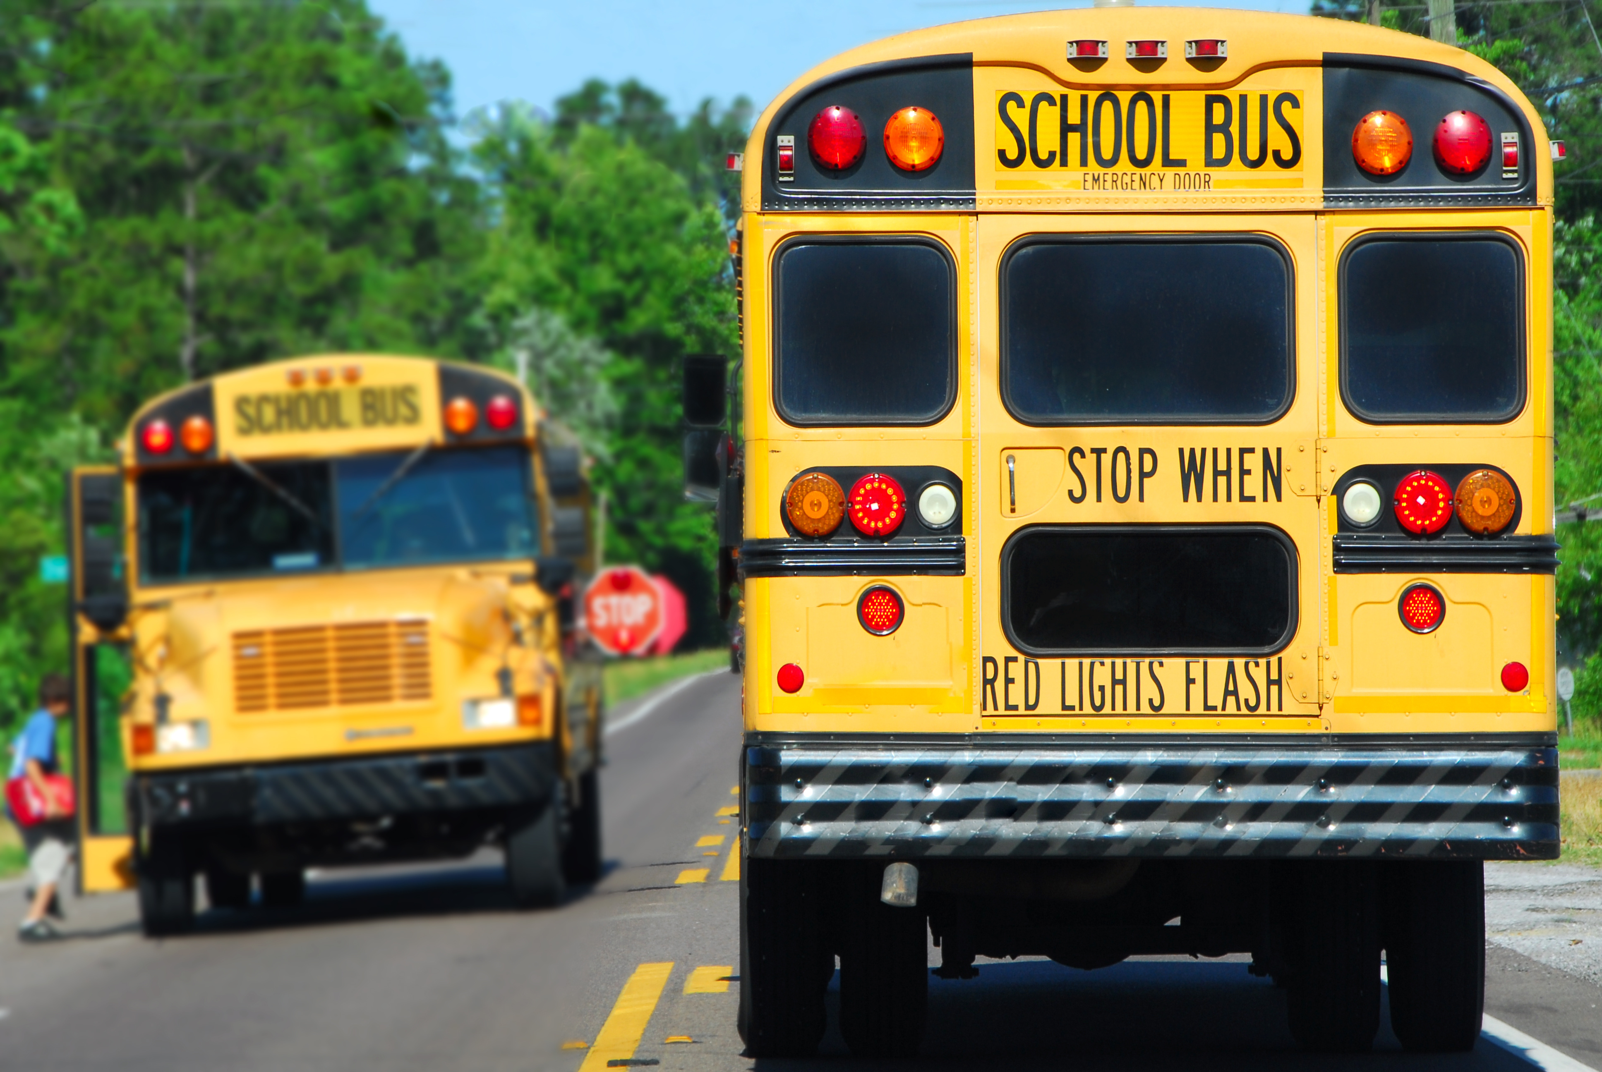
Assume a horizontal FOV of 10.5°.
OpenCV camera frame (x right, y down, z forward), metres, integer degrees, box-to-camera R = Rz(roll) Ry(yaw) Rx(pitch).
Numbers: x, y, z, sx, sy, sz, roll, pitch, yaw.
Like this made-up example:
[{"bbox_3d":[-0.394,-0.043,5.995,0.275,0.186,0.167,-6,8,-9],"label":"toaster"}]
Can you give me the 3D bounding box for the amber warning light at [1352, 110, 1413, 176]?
[{"bbox_3d":[1.711,-1.157,25.565,0.178,0.193,0.070,-1,-1,0],"label":"amber warning light"}]

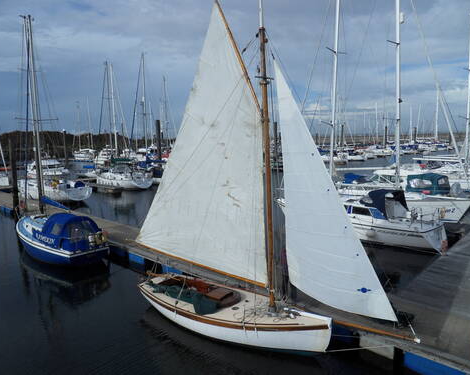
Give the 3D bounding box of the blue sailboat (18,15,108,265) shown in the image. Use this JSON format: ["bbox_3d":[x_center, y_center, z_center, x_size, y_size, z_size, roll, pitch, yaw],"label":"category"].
[{"bbox_3d":[-9.852,-2.505,17.842,8.400,11.900,2.450,6,10,39],"label":"blue sailboat"}]

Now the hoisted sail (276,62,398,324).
[{"bbox_3d":[2.532,0.017,8.920,3.200,6.500,0.600,4,9,31],"label":"hoisted sail"}]

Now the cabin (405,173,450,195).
[{"bbox_3d":[15.654,-0.365,28.359,2.200,1.550,2.200,-7,10,-38],"label":"cabin"}]

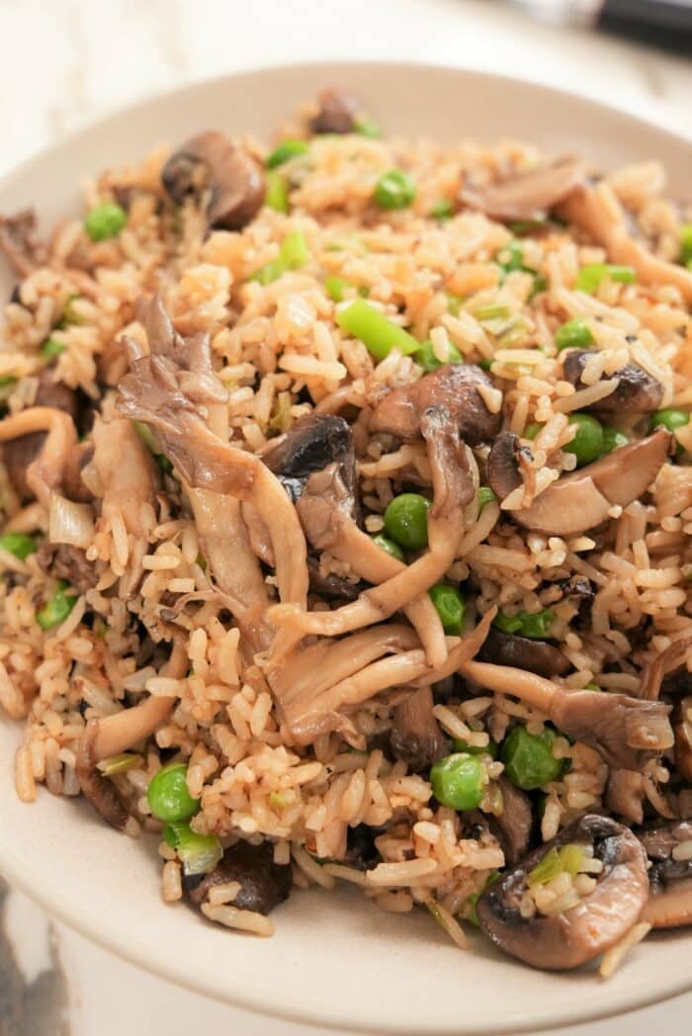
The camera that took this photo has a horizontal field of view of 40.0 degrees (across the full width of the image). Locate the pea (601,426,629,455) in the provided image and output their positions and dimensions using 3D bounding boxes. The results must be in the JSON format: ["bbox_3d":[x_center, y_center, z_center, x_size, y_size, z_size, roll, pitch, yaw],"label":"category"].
[{"bbox_3d":[0.053,-0.014,0.193,0.009,0.009,0.009,1,59,-4],"label":"pea"}]

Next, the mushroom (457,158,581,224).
[{"bbox_3d":[0.043,-0.080,0.232,0.031,0.010,0.013,-17,62,-14],"label":"mushroom"}]

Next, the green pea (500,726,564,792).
[{"bbox_3d":[0.031,0.040,0.158,0.010,0.010,0.010,6,60,0],"label":"green pea"}]

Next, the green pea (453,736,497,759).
[{"bbox_3d":[0.022,0.040,0.164,0.009,0.009,0.009,1,59,-4],"label":"green pea"}]

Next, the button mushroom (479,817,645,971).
[{"bbox_3d":[0.036,0.063,0.160,0.028,0.013,0.019,-36,84,-6],"label":"button mushroom"}]

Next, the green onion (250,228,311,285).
[{"bbox_3d":[-0.015,-0.057,0.210,0.015,0.006,0.007,-35,68,-21],"label":"green onion"}]

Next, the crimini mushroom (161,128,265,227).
[{"bbox_3d":[-0.031,-0.079,0.222,0.024,0.018,0.019,6,60,0],"label":"crimini mushroom"}]

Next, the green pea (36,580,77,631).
[{"bbox_3d":[-0.053,0.016,0.176,0.009,0.009,0.009,1,59,-4],"label":"green pea"}]

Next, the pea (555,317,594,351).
[{"bbox_3d":[0.049,-0.039,0.203,0.009,0.009,0.009,6,60,0],"label":"pea"}]

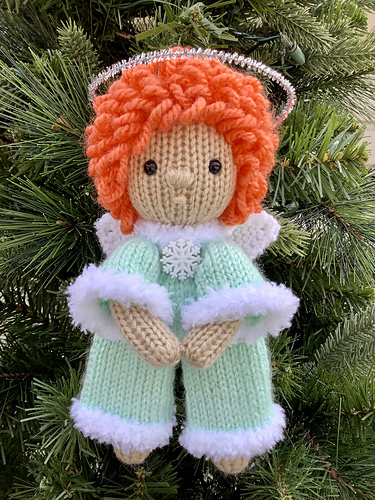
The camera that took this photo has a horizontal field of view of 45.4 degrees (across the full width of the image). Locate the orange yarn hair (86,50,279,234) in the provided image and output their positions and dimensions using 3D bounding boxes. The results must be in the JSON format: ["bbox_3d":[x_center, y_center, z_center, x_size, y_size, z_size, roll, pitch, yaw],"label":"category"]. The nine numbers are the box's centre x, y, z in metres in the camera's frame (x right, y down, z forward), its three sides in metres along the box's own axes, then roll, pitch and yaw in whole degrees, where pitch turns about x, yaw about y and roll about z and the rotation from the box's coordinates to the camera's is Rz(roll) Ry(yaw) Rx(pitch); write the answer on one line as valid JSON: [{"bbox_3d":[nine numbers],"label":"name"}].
[{"bbox_3d":[-0.003,-0.061,0.250,0.104,0.098,0.085,0,6,3],"label":"orange yarn hair"}]

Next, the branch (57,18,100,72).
[{"bbox_3d":[-0.077,-0.144,0.315,0.031,0.038,0.040,1,6,9],"label":"branch"}]

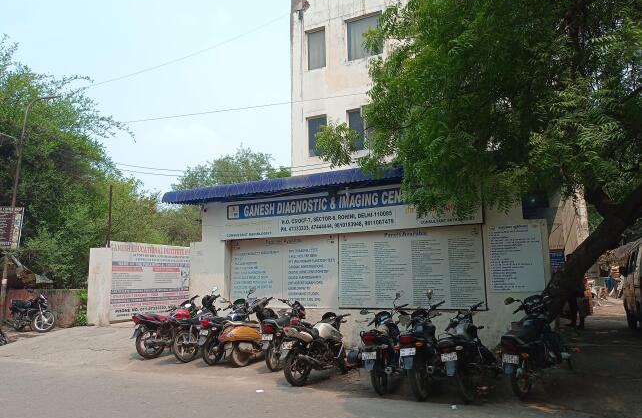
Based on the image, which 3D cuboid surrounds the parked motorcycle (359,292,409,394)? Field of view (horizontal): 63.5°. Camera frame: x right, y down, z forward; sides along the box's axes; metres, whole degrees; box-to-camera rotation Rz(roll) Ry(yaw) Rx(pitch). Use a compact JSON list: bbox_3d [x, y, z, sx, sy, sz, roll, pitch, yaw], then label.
[{"bbox_3d":[0.838,1.859,7.257,0.750,1.200,1.970,-3,-10,16],"label":"parked motorcycle"}]

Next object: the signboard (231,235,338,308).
[{"bbox_3d":[-0.878,1.408,11.491,2.825,1.539,0.050,-5,-9,28],"label":"signboard"}]

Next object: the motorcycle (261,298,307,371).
[{"bbox_3d":[-0.638,2.274,9.404,0.750,1.120,1.980,-4,-8,20],"label":"motorcycle"}]

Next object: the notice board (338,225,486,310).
[{"bbox_3d":[1.658,1.163,9.989,2.925,1.536,0.060,-5,-9,28],"label":"notice board"}]

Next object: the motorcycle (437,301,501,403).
[{"bbox_3d":[1.899,1.796,6.679,0.750,1.120,1.980,-5,-10,27],"label":"motorcycle"}]

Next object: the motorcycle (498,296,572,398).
[{"bbox_3d":[2.816,1.829,6.901,0.760,1.130,1.980,-6,-10,35],"label":"motorcycle"}]

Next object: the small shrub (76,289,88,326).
[{"bbox_3d":[-6.483,2.678,14.100,0.500,0.980,0.500,-5,-9,28],"label":"small shrub"}]

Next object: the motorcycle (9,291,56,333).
[{"bbox_3d":[-8.017,2.870,14.405,1.950,1.080,0.720,-5,-9,29],"label":"motorcycle"}]

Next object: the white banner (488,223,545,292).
[{"bbox_3d":[2.934,0.736,7.815,0.773,1.009,0.030,-5,-10,25],"label":"white banner"}]

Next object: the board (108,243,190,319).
[{"bbox_3d":[-4.959,2.109,15.408,0.050,2.120,3.333,-4,-9,24],"label":"board"}]

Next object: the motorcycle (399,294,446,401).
[{"bbox_3d":[1.335,1.786,6.835,0.760,1.200,1.980,-4,-10,21],"label":"motorcycle"}]

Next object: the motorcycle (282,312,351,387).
[{"bbox_3d":[-0.032,2.030,7.828,0.750,1.060,1.970,-6,-11,32],"label":"motorcycle"}]

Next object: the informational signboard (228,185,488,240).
[{"bbox_3d":[0.305,0.091,9.195,4.942,0.687,0.120,-5,-10,25],"label":"informational signboard"}]

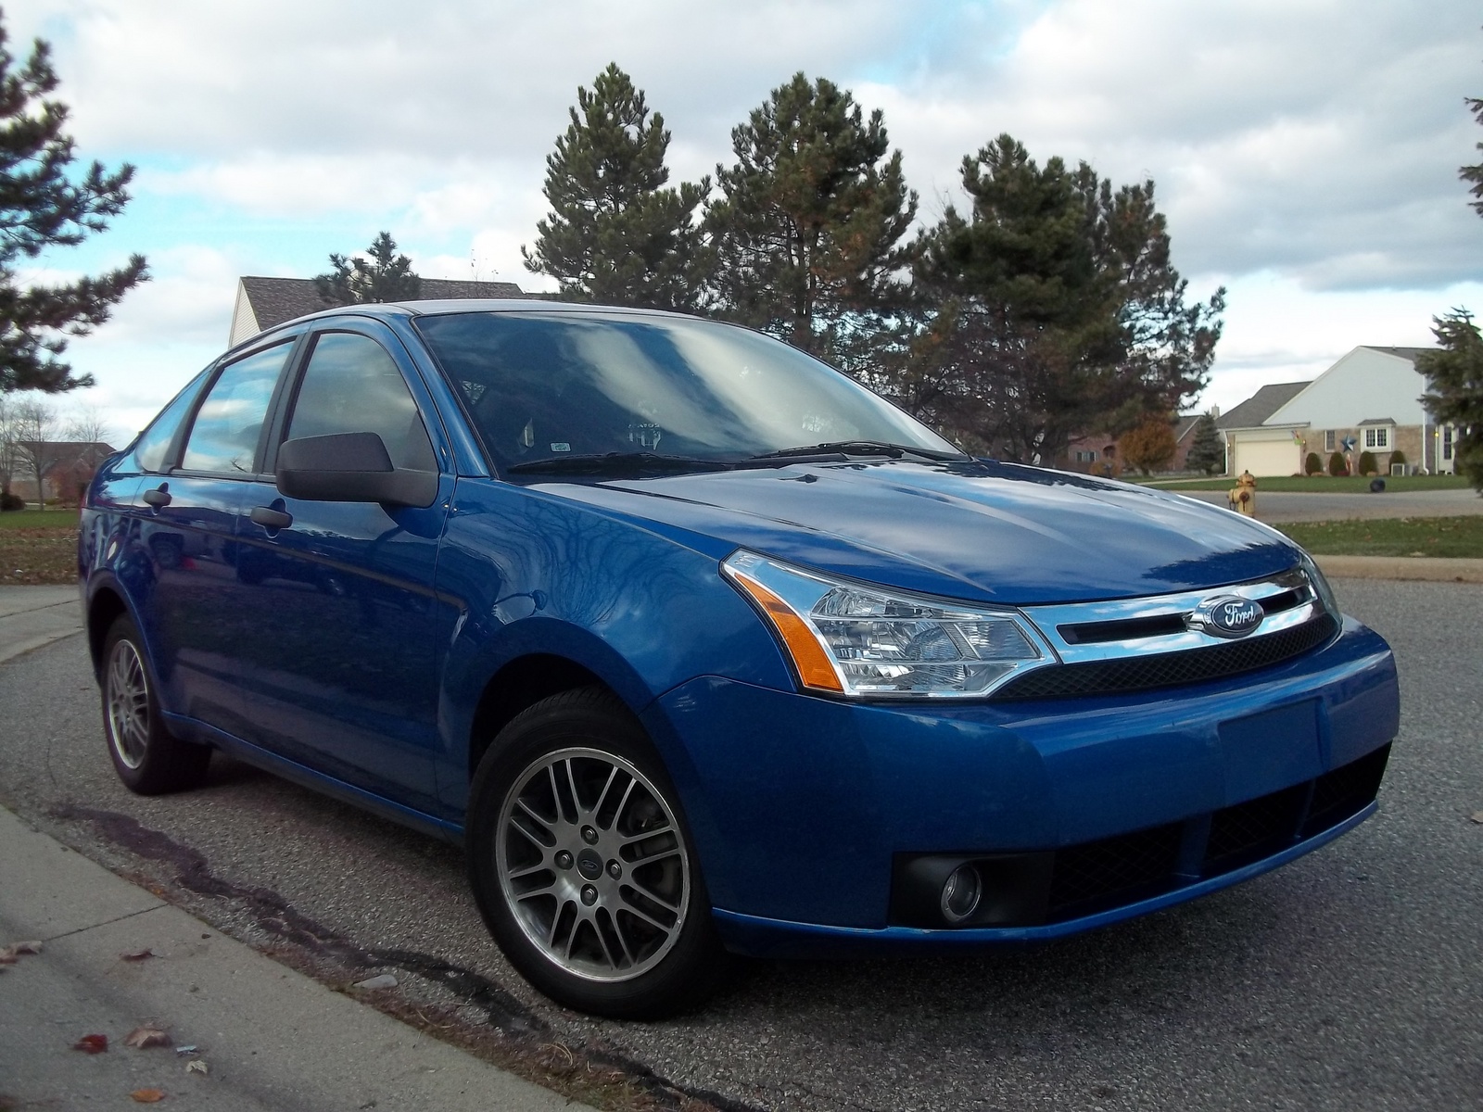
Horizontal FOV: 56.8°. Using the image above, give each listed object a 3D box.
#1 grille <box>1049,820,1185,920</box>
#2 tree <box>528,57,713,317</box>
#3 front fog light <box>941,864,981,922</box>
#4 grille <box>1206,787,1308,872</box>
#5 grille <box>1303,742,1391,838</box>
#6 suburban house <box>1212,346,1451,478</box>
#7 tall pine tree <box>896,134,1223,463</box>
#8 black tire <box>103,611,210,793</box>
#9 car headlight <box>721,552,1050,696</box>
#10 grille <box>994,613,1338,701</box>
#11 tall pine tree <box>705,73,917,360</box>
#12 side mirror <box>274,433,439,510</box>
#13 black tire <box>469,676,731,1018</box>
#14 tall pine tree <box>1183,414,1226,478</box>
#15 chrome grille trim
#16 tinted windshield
[{"bbox_3d":[0.581,0.482,2.150,0.315,0.110,0.070,-4,4,-32],"label":"grille"},{"bbox_3d":[-2.759,-6.135,32.302,5.000,10.711,5.000,-2,3,-5],"label":"tree"},{"bbox_3d":[0.331,0.507,2.067,0.092,0.092,0.055,-4,4,-36],"label":"front fog light"},{"bbox_3d":[0.874,0.463,2.368,0.315,0.110,0.060,-4,4,-41],"label":"grille"},{"bbox_3d":[1.169,0.437,2.638,0.090,0.145,0.340,0,4,32],"label":"grille"},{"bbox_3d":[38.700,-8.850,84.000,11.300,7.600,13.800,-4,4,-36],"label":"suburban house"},{"bbox_3d":[6.556,-4.707,28.220,6.600,7.805,6.600,-1,3,13],"label":"tall pine tree"},{"bbox_3d":[-1.896,0.461,4.435,0.200,0.610,0.610,-5,4,-41],"label":"black tire"},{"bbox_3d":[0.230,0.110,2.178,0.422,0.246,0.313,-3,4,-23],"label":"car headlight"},{"bbox_3d":[0.833,0.168,2.389,1.100,0.068,0.120,-4,4,-41],"label":"grille"},{"bbox_3d":[1.620,-6.100,31.800,5.200,10.300,5.200,-2,3,0],"label":"tall pine tree"},{"bbox_3d":[-0.781,-0.172,2.811,0.260,0.145,0.210,-4,4,-41],"label":"side mirror"},{"bbox_3d":[-0.226,0.520,2.471,0.610,0.610,0.200,0,4,29],"label":"black tire"},{"bbox_3d":[30.592,-7.457,90.500,2.800,4.350,2.800,0,4,23],"label":"tall pine tree"},{"bbox_3d":[0.816,0.093,2.403,0.920,0.105,0.125,-4,4,-41],"label":"chrome grille trim"},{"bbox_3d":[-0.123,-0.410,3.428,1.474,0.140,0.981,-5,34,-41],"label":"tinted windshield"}]

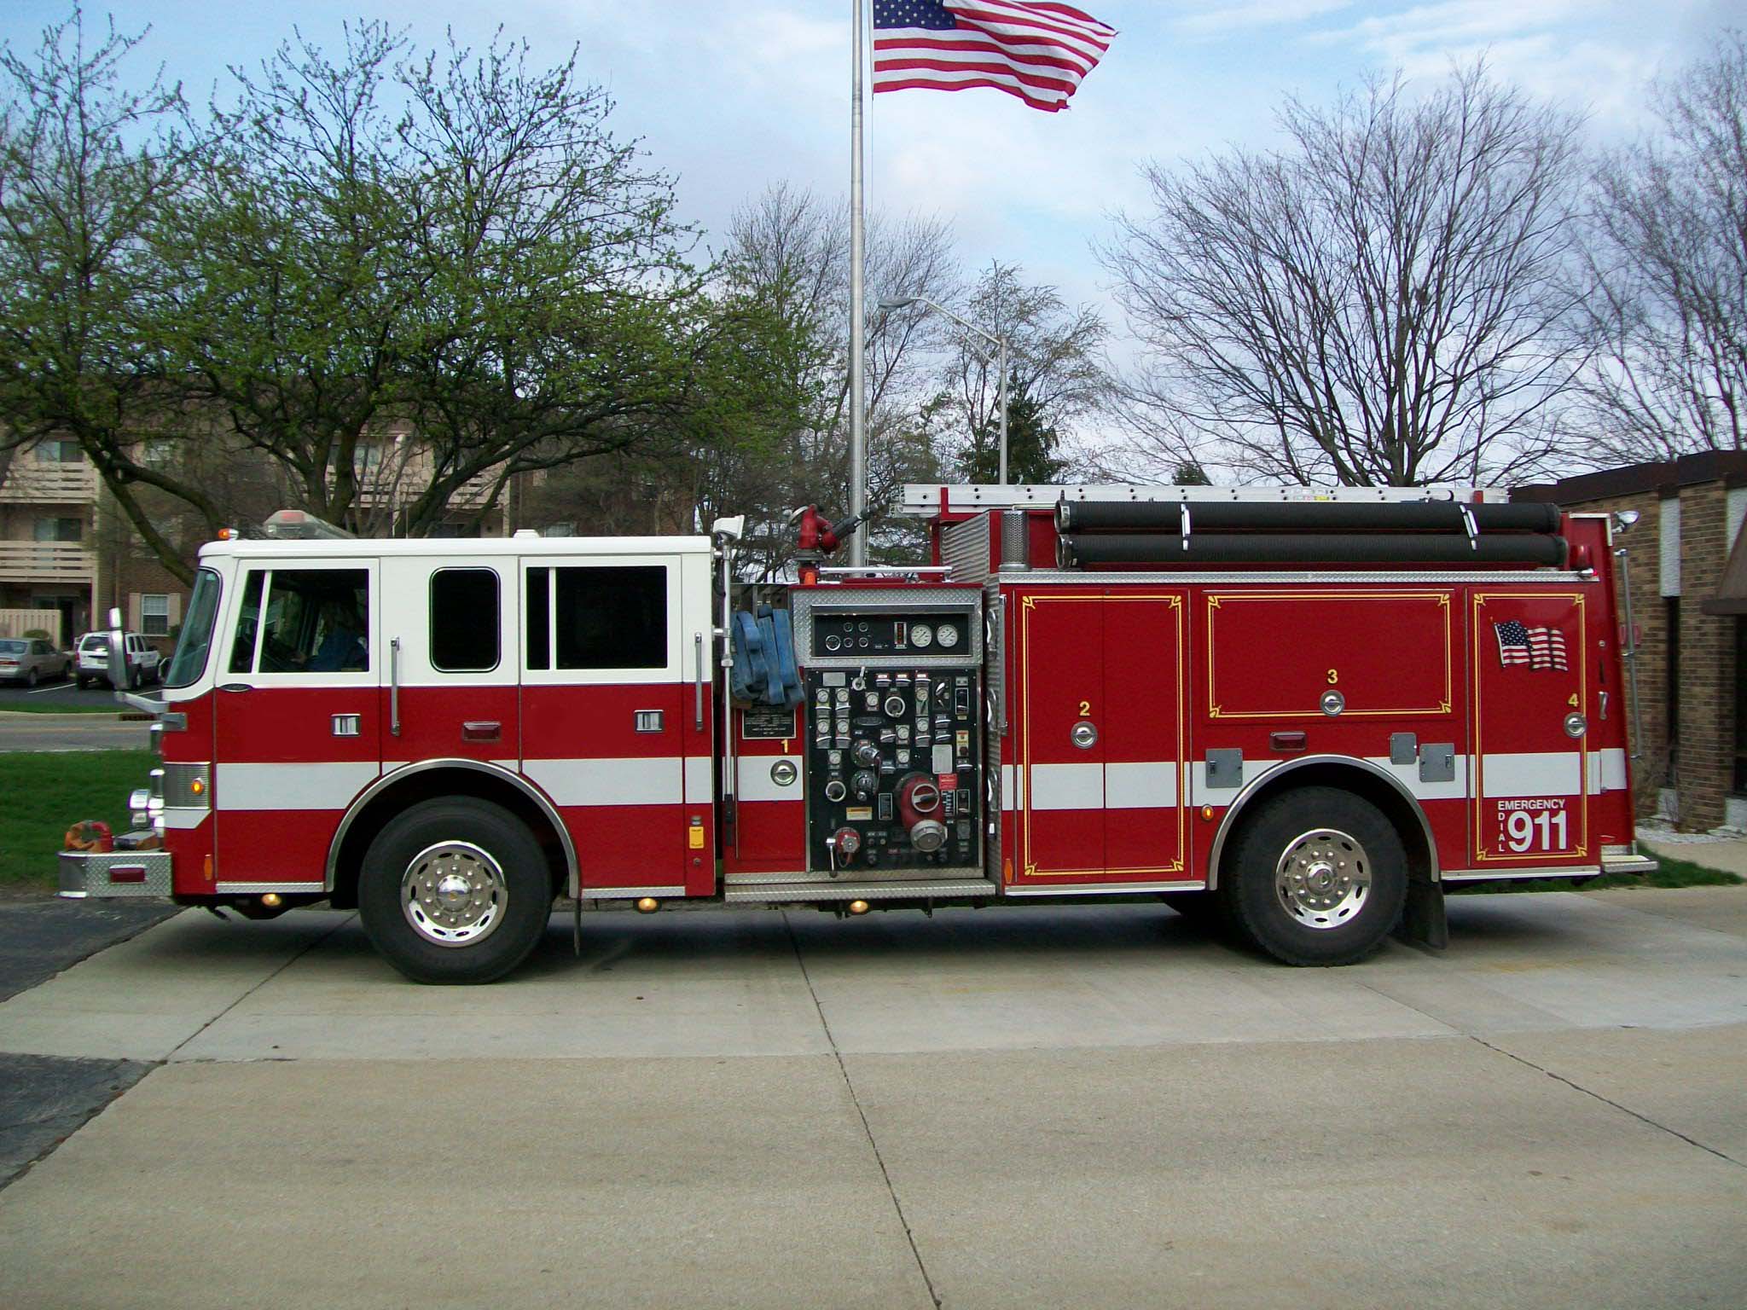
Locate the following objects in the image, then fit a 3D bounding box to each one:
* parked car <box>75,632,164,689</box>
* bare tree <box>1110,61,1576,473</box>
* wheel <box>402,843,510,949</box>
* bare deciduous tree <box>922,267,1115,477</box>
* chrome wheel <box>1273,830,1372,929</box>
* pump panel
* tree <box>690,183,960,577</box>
[{"bbox_3d":[-24.100,0.150,58.300,1.800,1.750,4.400,0,0,-10],"label":"parked car"},{"bbox_3d":[8.800,-4.700,34.000,9.200,12.700,8.800,0,0,0],"label":"bare tree"},{"bbox_3d":[-2.365,1.350,10.260,0.600,0.600,0.200,0,0,-6],"label":"wheel"},{"bbox_3d":[3.850,-4.400,48.000,5.000,12.000,5.000,0,0,0],"label":"bare deciduous tree"},{"bbox_3d":[2.645,1.320,10.720,0.600,0.600,0.200,0,0,-6],"label":"chrome wheel"},{"bbox_3d":[0.090,0.470,10.720,1.140,1.720,0.220,0,0,-6],"label":"pump panel"},{"bbox_3d":[-1.330,-5.700,50.000,7.400,14.500,7.000,0,0,0],"label":"tree"}]

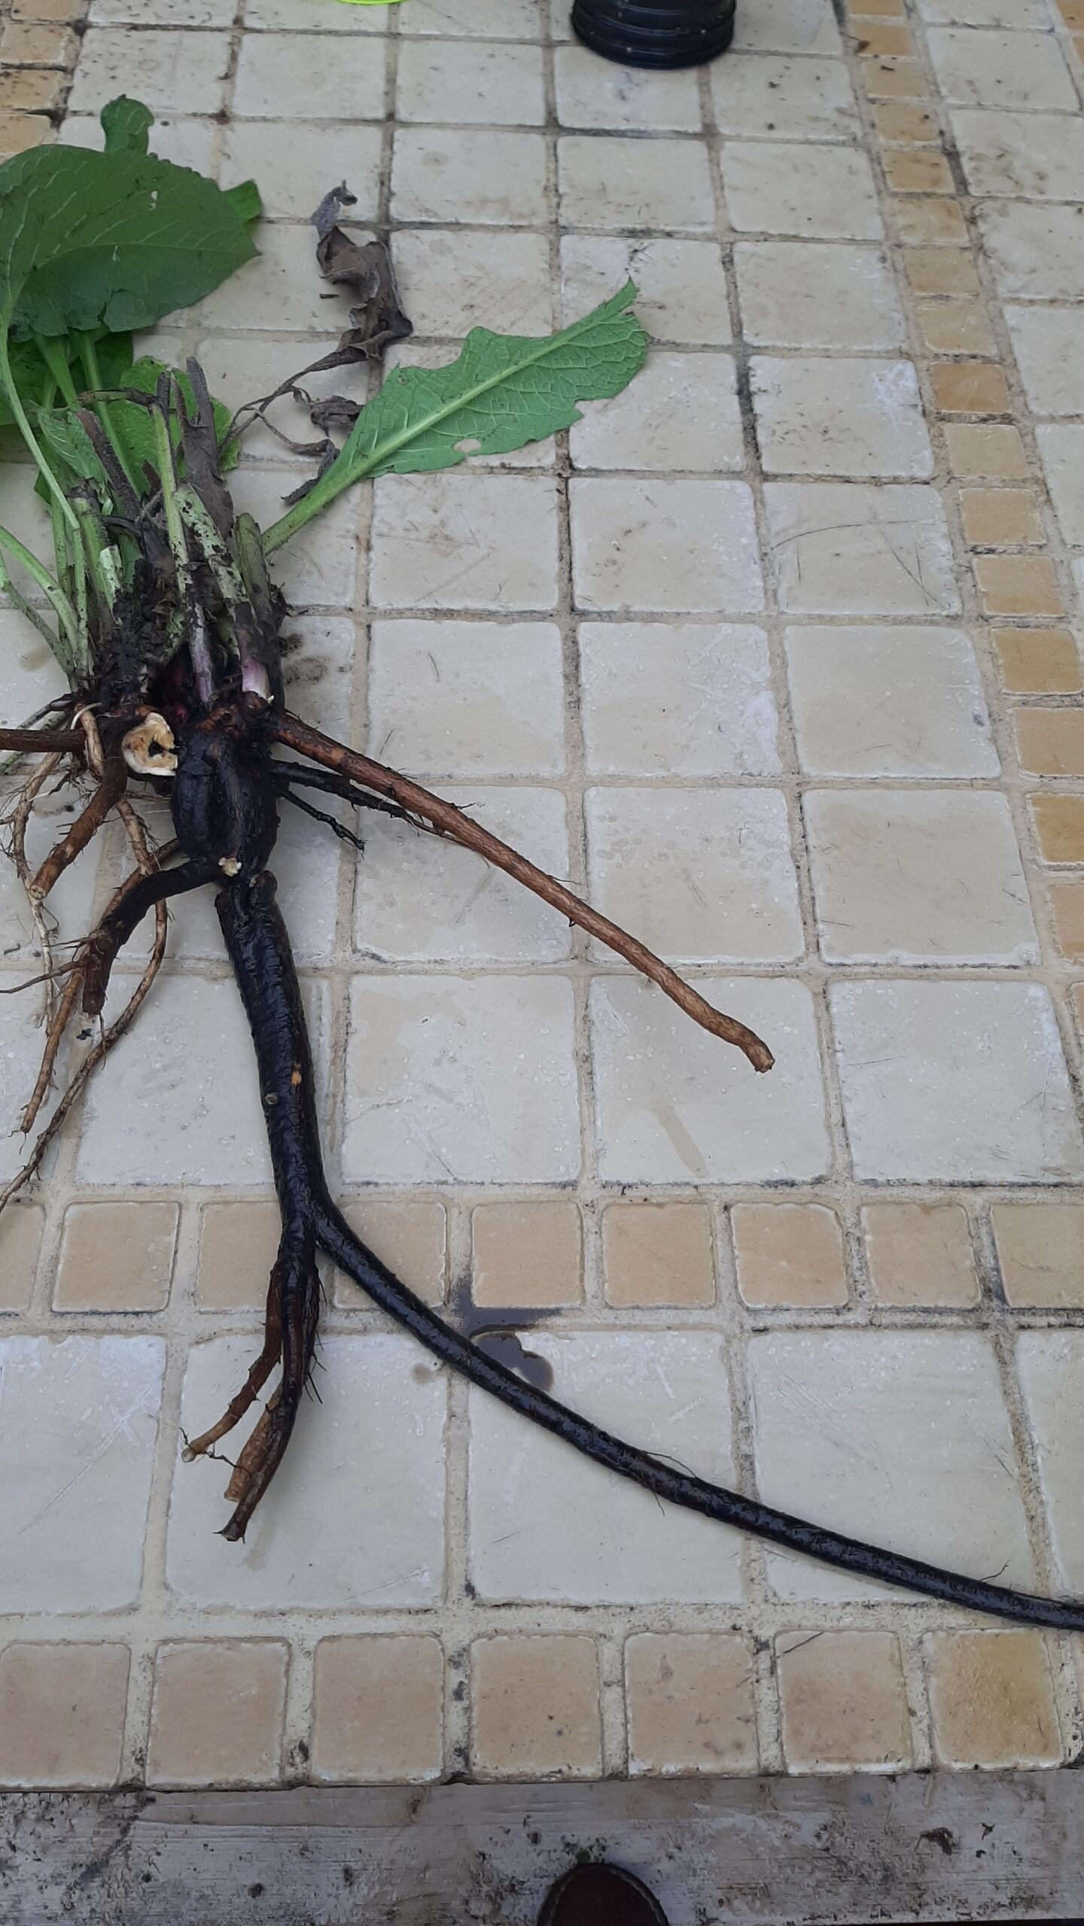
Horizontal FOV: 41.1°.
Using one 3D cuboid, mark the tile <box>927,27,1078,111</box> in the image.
[{"bbox_3d":[0.331,-0.641,1.045,0.100,0.010,0.098,1,61,-2],"label":"tile"}]

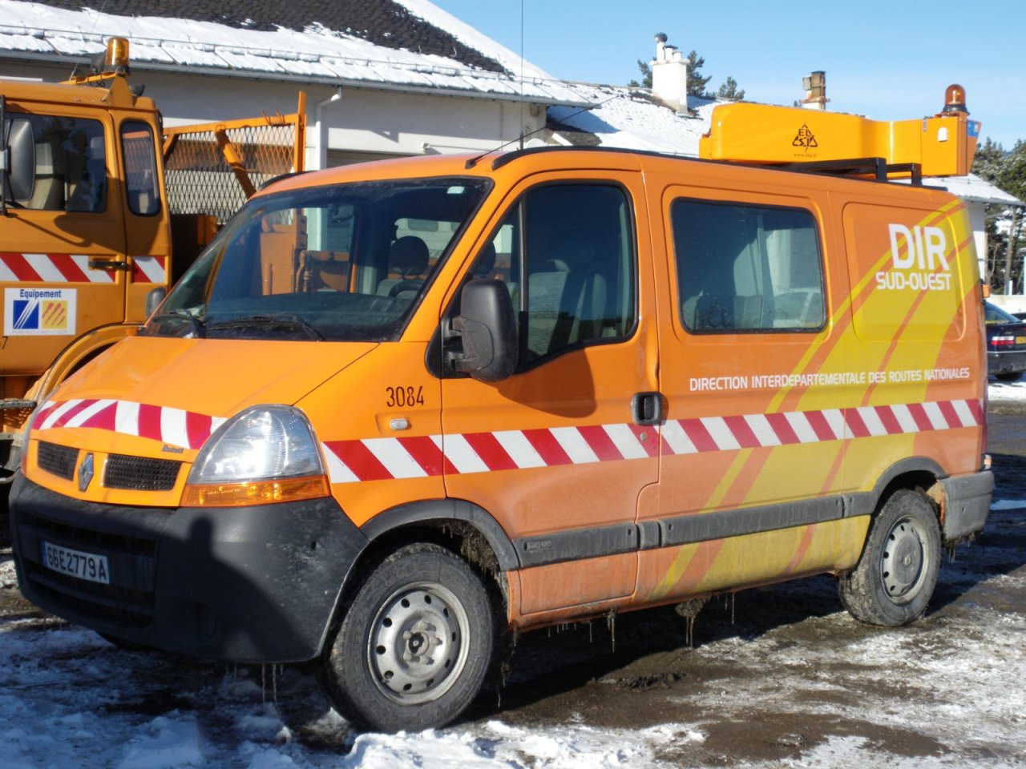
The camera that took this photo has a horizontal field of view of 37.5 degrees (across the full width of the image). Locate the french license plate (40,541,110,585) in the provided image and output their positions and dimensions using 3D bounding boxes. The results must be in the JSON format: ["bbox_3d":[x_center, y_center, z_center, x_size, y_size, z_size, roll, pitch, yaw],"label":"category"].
[{"bbox_3d":[-1.582,0.642,5.463,0.020,0.101,0.458,-11,10,-42],"label":"french license plate"}]

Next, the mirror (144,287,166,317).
[{"bbox_3d":[-1.571,-0.270,6.981,0.150,0.368,0.225,-2,4,-43],"label":"mirror"}]

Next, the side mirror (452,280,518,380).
[{"bbox_3d":[-0.107,-0.193,5.409,0.150,0.367,0.225,-2,4,-43],"label":"side mirror"}]

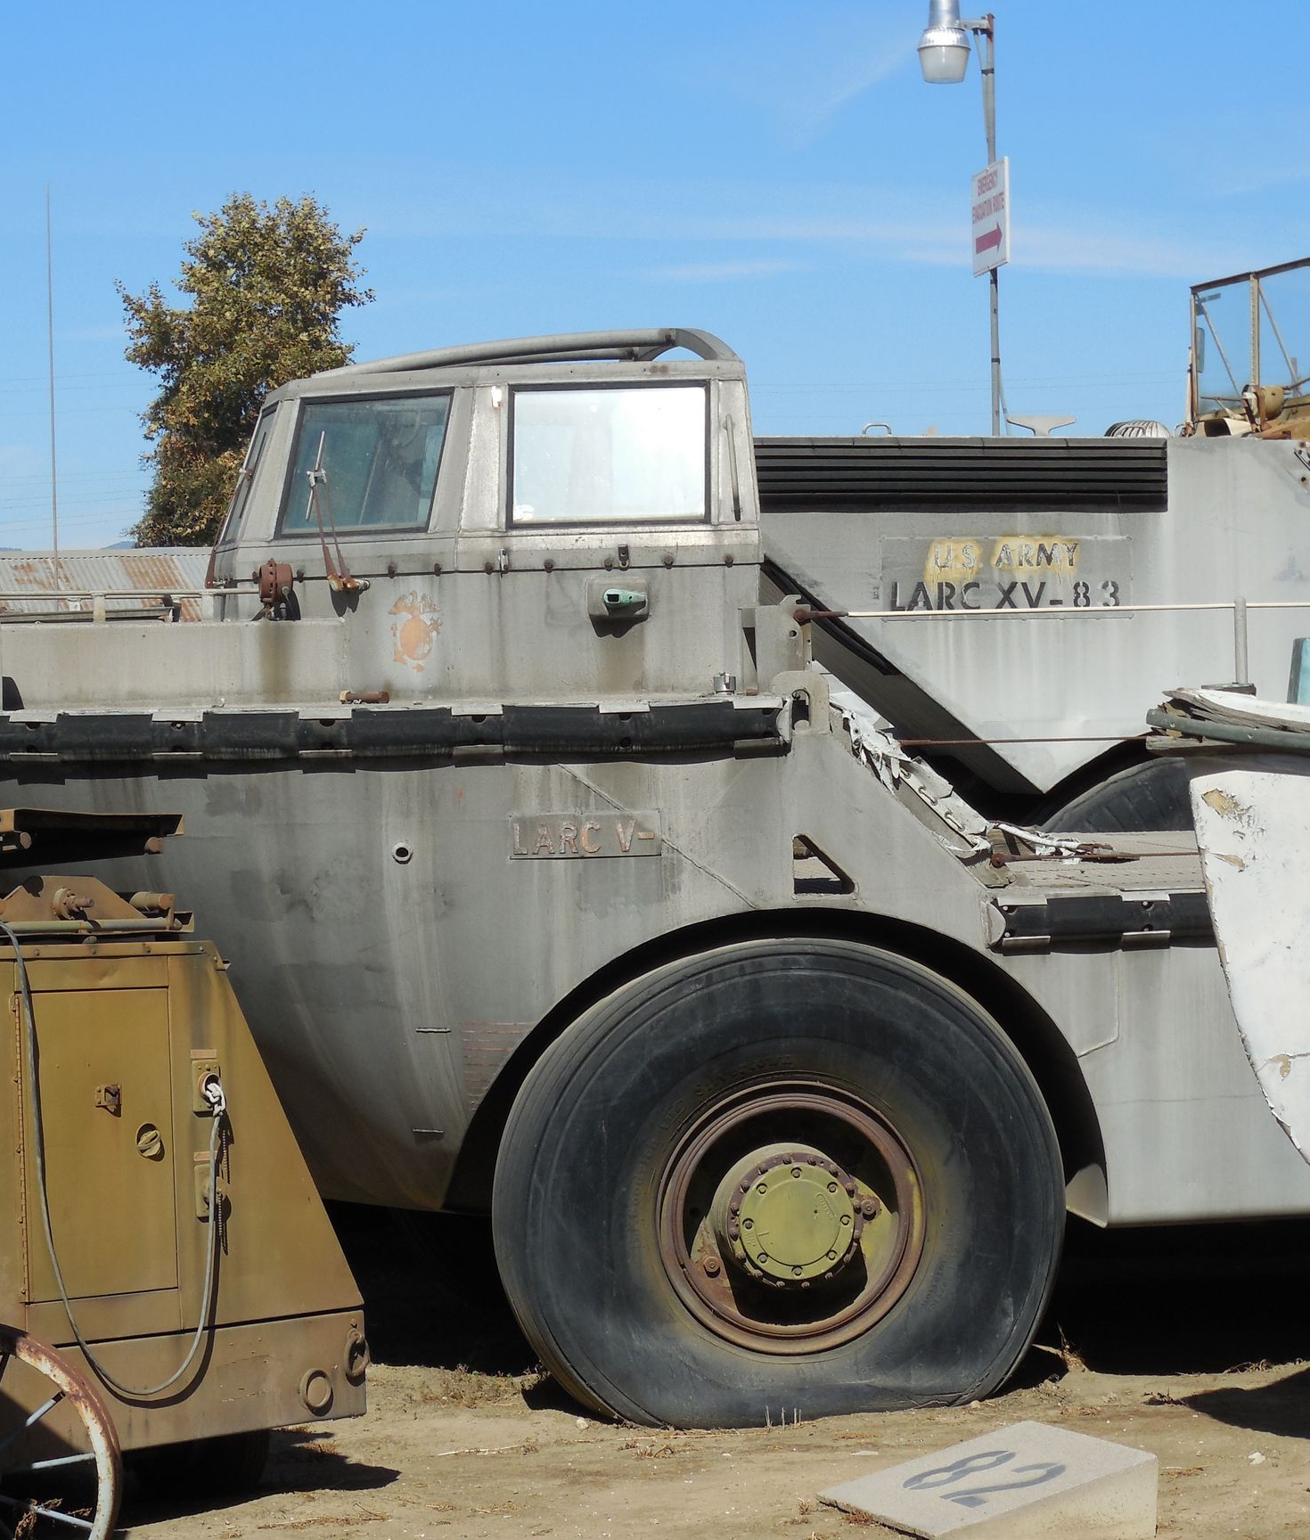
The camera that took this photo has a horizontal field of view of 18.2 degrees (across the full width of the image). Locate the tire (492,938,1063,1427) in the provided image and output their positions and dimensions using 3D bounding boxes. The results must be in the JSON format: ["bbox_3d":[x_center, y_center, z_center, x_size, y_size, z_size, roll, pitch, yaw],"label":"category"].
[{"bbox_3d":[0.350,1.171,11.600,1.580,1.390,0.480,-1,-2,-11],"label":"tire"}]

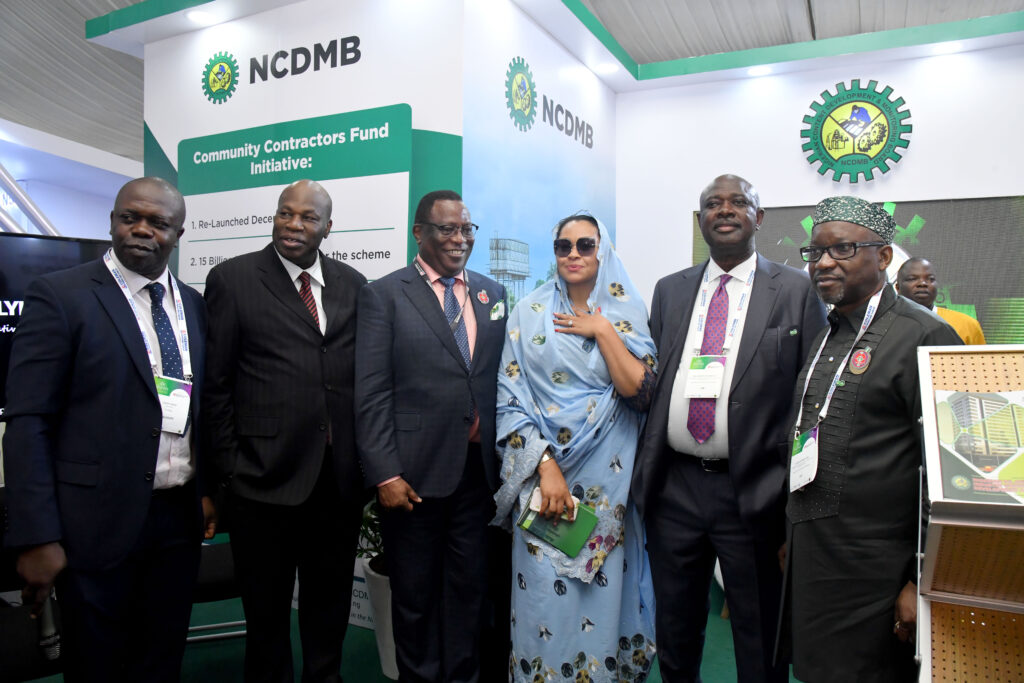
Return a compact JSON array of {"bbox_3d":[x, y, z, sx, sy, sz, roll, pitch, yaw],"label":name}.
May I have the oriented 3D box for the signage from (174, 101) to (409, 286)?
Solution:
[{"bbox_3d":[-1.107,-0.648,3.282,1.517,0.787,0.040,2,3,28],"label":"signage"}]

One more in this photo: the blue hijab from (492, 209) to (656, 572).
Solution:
[{"bbox_3d":[0.194,0.174,2.120,0.490,1.070,0.400,1,3,7],"label":"blue hijab"}]

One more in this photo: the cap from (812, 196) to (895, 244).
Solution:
[{"bbox_3d":[0.853,-0.301,1.700,0.210,0.105,0.175,13,-4,-30],"label":"cap"}]

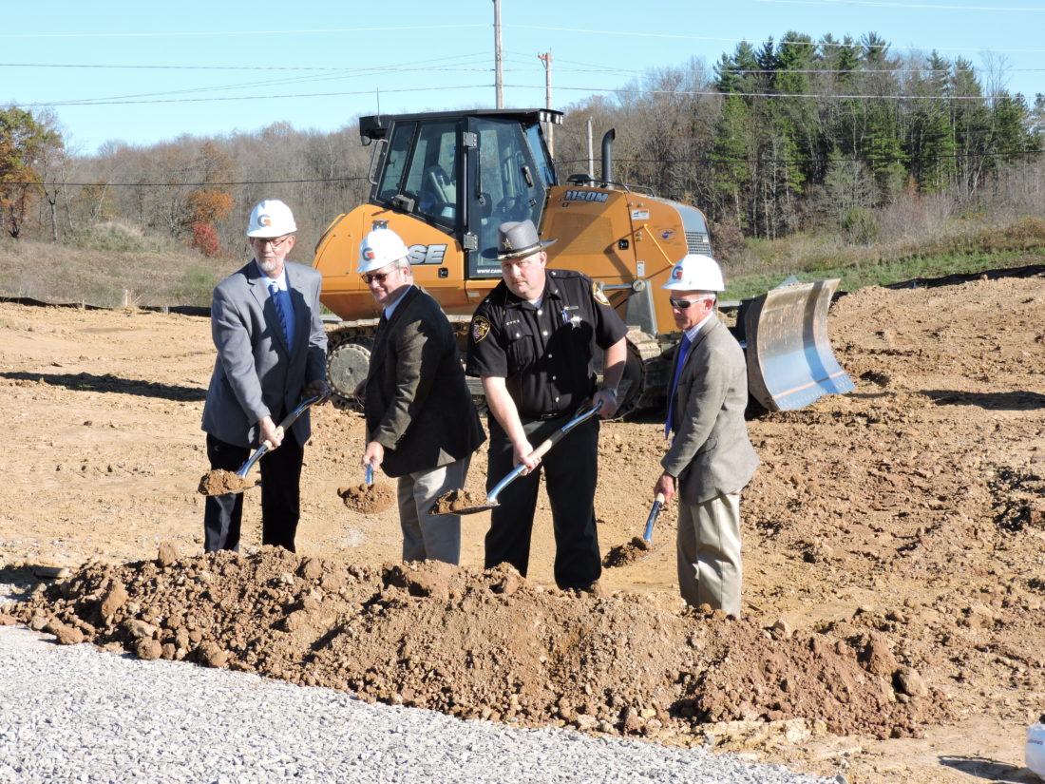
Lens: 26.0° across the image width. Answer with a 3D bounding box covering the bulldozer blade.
[{"bbox_3d":[2.695,-0.472,22.446,0.600,1.150,2.950,1,5,22],"label":"bulldozer blade"}]

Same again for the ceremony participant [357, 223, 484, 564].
[{"bbox_3d":[-0.510,0.038,11.300,0.560,1.730,0.550,-3,5,-31],"label":"ceremony participant"}]

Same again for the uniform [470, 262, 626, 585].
[{"bbox_3d":[0.117,0.174,10.900,0.770,1.530,0.420,-1,4,2],"label":"uniform"}]

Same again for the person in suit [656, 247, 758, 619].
[{"bbox_3d":[0.849,0.214,10.400,0.460,1.700,0.500,-3,5,-28],"label":"person in suit"}]

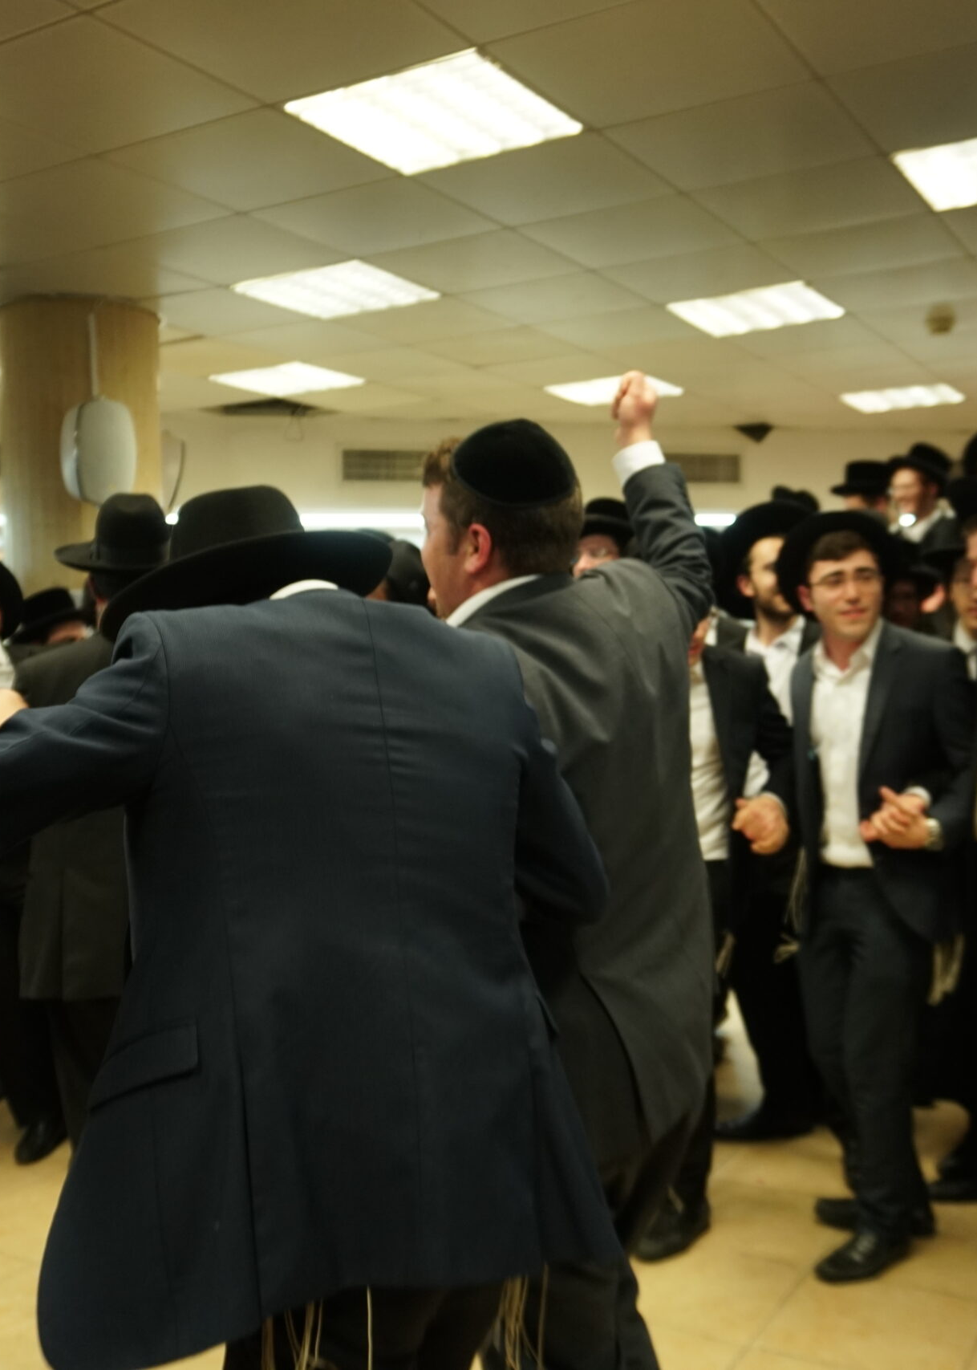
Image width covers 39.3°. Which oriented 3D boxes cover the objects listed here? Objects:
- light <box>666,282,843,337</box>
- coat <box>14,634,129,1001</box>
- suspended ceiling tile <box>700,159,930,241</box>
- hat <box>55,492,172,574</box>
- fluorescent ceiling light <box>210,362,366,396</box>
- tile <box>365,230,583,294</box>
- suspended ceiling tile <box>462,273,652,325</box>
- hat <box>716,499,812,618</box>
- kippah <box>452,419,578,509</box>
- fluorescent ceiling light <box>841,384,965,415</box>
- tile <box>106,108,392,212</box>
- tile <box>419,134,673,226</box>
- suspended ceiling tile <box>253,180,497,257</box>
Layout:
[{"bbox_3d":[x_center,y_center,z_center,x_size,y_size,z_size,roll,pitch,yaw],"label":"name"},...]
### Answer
[{"bbox_3d":[1.088,-1.539,5.569,0.600,0.060,0.600,0,2,31],"label":"light"},{"bbox_3d":[-0.917,0.292,3.350,0.510,0.920,0.300,-2,2,-24],"label":"coat"},{"bbox_3d":[0.996,-1.492,4.231,0.600,0.020,0.600,0,2,31],"label":"suspended ceiling tile"},{"bbox_3d":[-0.775,-0.336,3.000,0.340,0.150,0.370,-2,2,-15],"label":"hat"},{"bbox_3d":[-0.995,-1.530,6.820,0.600,0.060,0.600,0,2,31],"label":"fluorescent ceiling light"},{"bbox_3d":[-0.037,-1.492,4.847,0.600,0.020,0.600,0,2,31],"label":"tile"},{"bbox_3d":[0.268,-1.511,5.363,0.600,0.020,0.600,0,2,31],"label":"suspended ceiling tile"},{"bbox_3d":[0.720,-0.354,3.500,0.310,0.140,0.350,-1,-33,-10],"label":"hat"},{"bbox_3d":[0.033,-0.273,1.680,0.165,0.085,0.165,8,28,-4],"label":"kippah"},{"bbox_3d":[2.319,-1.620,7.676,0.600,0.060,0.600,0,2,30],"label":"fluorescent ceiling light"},{"bbox_3d":[-0.646,-1.454,3.813,0.600,0.020,0.600,0,2,31],"label":"tile"},{"bbox_3d":[0.174,-1.470,4.020,0.600,0.020,0.600,0,2,31],"label":"tile"},{"bbox_3d":[-0.338,-1.468,4.332,0.600,0.020,0.600,0,2,30],"label":"suspended ceiling tile"}]

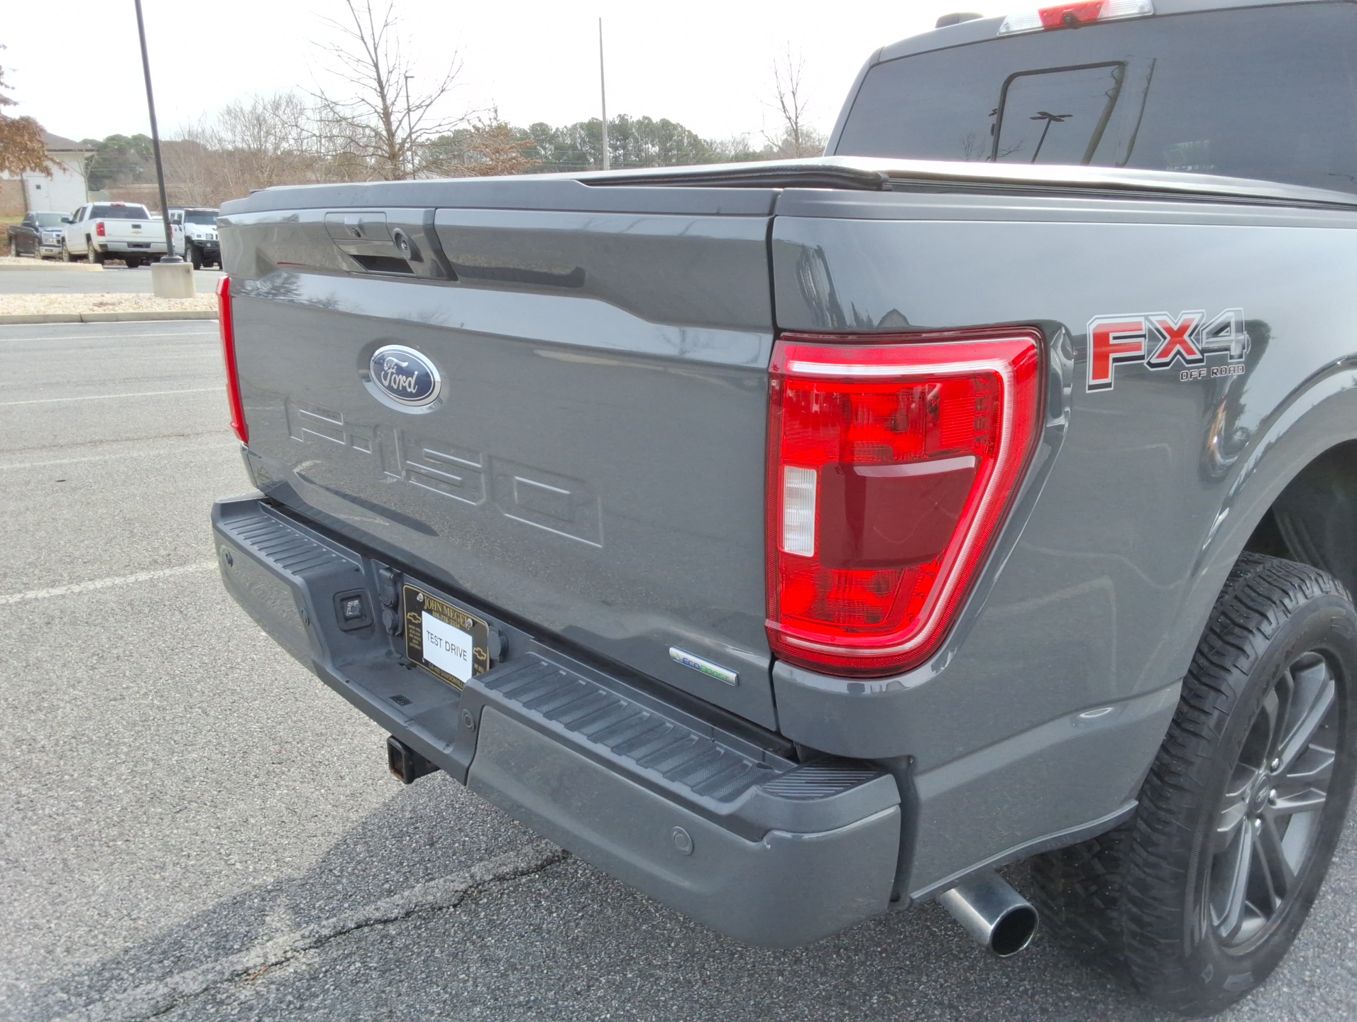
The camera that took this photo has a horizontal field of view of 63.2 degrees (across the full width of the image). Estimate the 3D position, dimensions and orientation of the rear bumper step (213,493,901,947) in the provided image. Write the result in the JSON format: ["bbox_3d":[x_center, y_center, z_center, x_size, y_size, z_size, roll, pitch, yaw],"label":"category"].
[{"bbox_3d":[-0.433,0.232,1.922,0.230,0.250,1.910,-14,20,-39],"label":"rear bumper step"}]

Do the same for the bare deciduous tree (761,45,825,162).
[{"bbox_3d":[5.084,-15.849,47.301,3.100,8.162,3.100,1,15,6],"label":"bare deciduous tree"}]

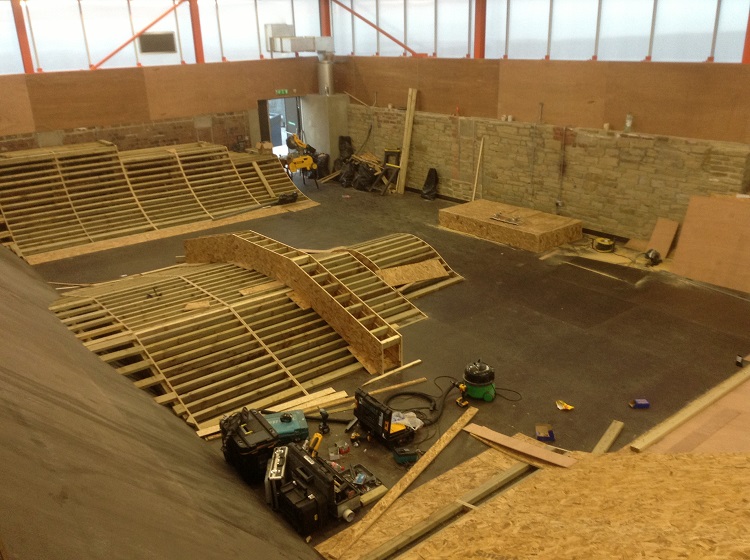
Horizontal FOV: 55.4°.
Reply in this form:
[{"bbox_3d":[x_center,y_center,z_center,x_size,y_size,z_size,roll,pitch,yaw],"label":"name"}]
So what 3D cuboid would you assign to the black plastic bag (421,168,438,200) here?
[{"bbox_3d":[1.271,-2.198,16.230,0.330,0.670,0.390,-17,25,-35],"label":"black plastic bag"}]

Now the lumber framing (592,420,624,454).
[{"bbox_3d":[2.196,1.507,6.705,0.095,0.046,0.775,10,19,31],"label":"lumber framing"}]

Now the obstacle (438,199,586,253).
[{"bbox_3d":[2.509,-1.046,13.439,1.220,0.317,2.440,-17,25,-35],"label":"obstacle"}]

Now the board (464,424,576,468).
[{"bbox_3d":[1.324,1.539,6.650,1.095,0.018,0.140,13,25,41],"label":"board"}]

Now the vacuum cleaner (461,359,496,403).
[{"bbox_3d":[1.106,1.036,7.615,0.360,0.440,0.360,-2,20,0],"label":"vacuum cleaner"}]

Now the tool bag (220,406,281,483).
[{"bbox_3d":[-1.161,1.522,6.568,0.380,0.380,0.570,-17,25,-35],"label":"tool bag"}]

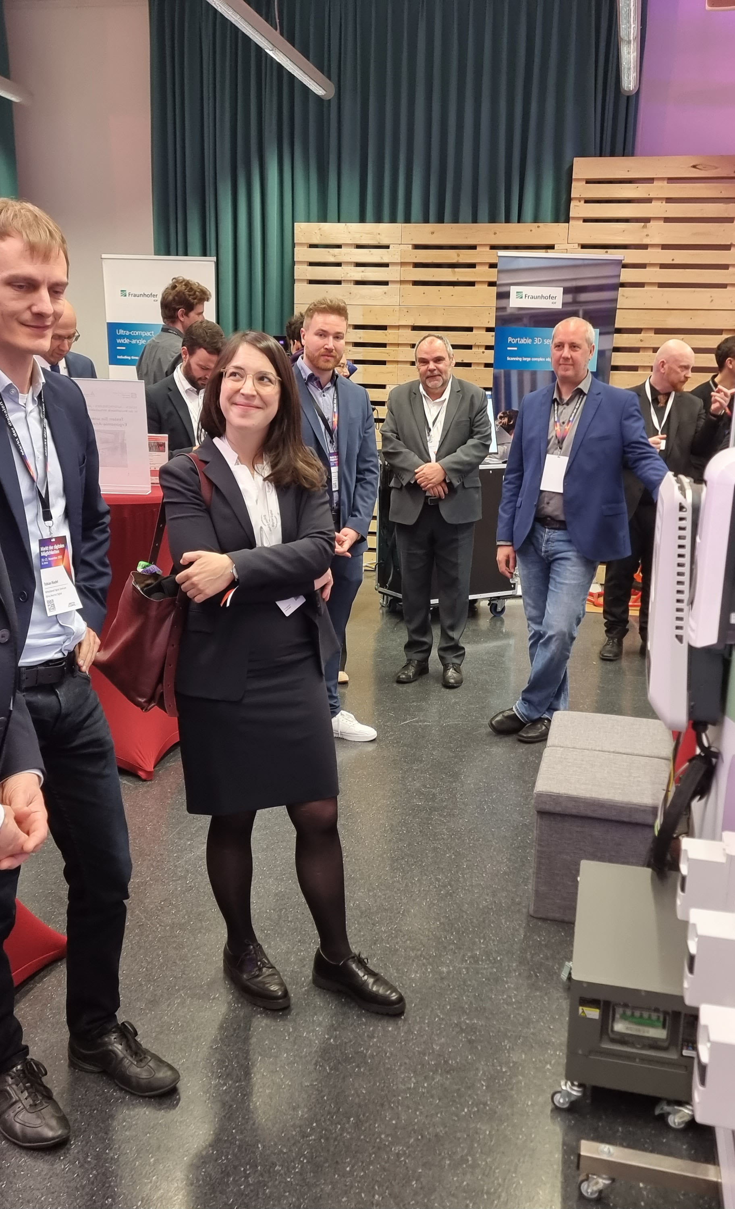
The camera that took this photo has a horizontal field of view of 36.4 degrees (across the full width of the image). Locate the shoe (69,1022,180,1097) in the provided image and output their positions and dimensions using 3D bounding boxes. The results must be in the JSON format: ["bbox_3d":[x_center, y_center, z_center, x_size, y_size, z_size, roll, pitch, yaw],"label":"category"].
[{"bbox_3d":[-0.545,0.988,2.493,0.285,0.115,0.107,6,13,20],"label":"shoe"}]

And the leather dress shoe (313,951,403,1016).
[{"bbox_3d":[-0.022,0.935,2.794,0.270,0.100,0.100,10,16,33],"label":"leather dress shoe"}]

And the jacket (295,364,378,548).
[{"bbox_3d":[-0.167,-0.609,4.552,0.480,0.730,0.320,-2,14,-12],"label":"jacket"}]

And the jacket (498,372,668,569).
[{"bbox_3d":[0.874,-0.544,4.585,0.700,0.780,0.430,6,13,20],"label":"jacket"}]

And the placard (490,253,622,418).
[{"bbox_3d":[1.183,-1.076,7.231,0.850,2.200,0.240,-1,13,-13],"label":"placard"}]

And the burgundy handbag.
[{"bbox_3d":[-0.502,-0.050,2.600,0.180,0.602,0.300,-10,17,-39],"label":"burgundy handbag"}]

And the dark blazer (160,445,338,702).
[{"bbox_3d":[-0.278,-0.073,2.614,0.440,0.594,0.330,-5,15,-24],"label":"dark blazer"}]

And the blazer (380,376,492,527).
[{"bbox_3d":[0.342,-0.754,5.525,0.560,0.740,0.340,3,12,6],"label":"blazer"}]

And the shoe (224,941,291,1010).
[{"bbox_3d":[-0.281,0.924,2.851,0.098,0.100,0.270,-7,15,-35],"label":"shoe"}]

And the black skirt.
[{"bbox_3d":[-0.268,0.244,2.707,0.385,0.530,0.280,-5,14,-27],"label":"black skirt"}]

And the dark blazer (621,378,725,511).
[{"bbox_3d":[1.561,-0.825,5.859,0.520,0.704,0.360,2,13,5],"label":"dark blazer"}]

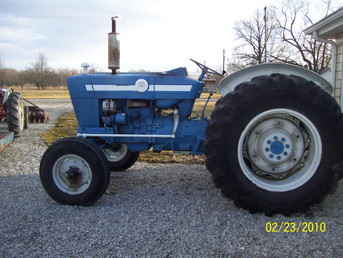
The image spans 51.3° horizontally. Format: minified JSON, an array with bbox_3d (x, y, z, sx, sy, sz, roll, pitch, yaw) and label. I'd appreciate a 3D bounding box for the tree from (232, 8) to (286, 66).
[{"bbox_3d":[10.156,-8.912,41.215,6.351,10.102,6.351,0,7,0],"label":"tree"}]

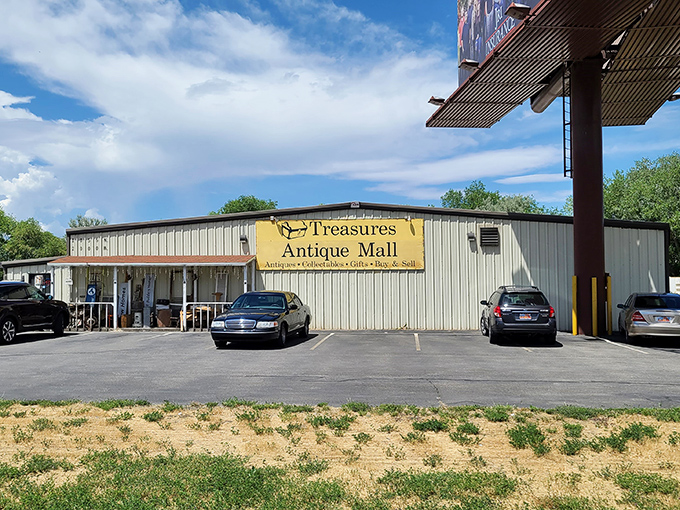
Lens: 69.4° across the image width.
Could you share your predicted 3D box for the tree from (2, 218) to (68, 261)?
[{"bbox_3d":[-22.928,0.507,36.847,5.800,6.371,5.800,0,-3,3],"label":"tree"}]

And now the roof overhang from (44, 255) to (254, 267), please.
[{"bbox_3d":[-6.612,0.221,17.419,7.113,0.391,1.220,0,-3,3],"label":"roof overhang"}]

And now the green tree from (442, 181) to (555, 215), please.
[{"bbox_3d":[13.811,-1.308,42.754,10.000,10.267,9.000,0,-3,3],"label":"green tree"}]

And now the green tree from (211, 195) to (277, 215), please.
[{"bbox_3d":[-8.343,-0.649,42.781,7.200,9.132,7.000,0,-3,3],"label":"green tree"}]

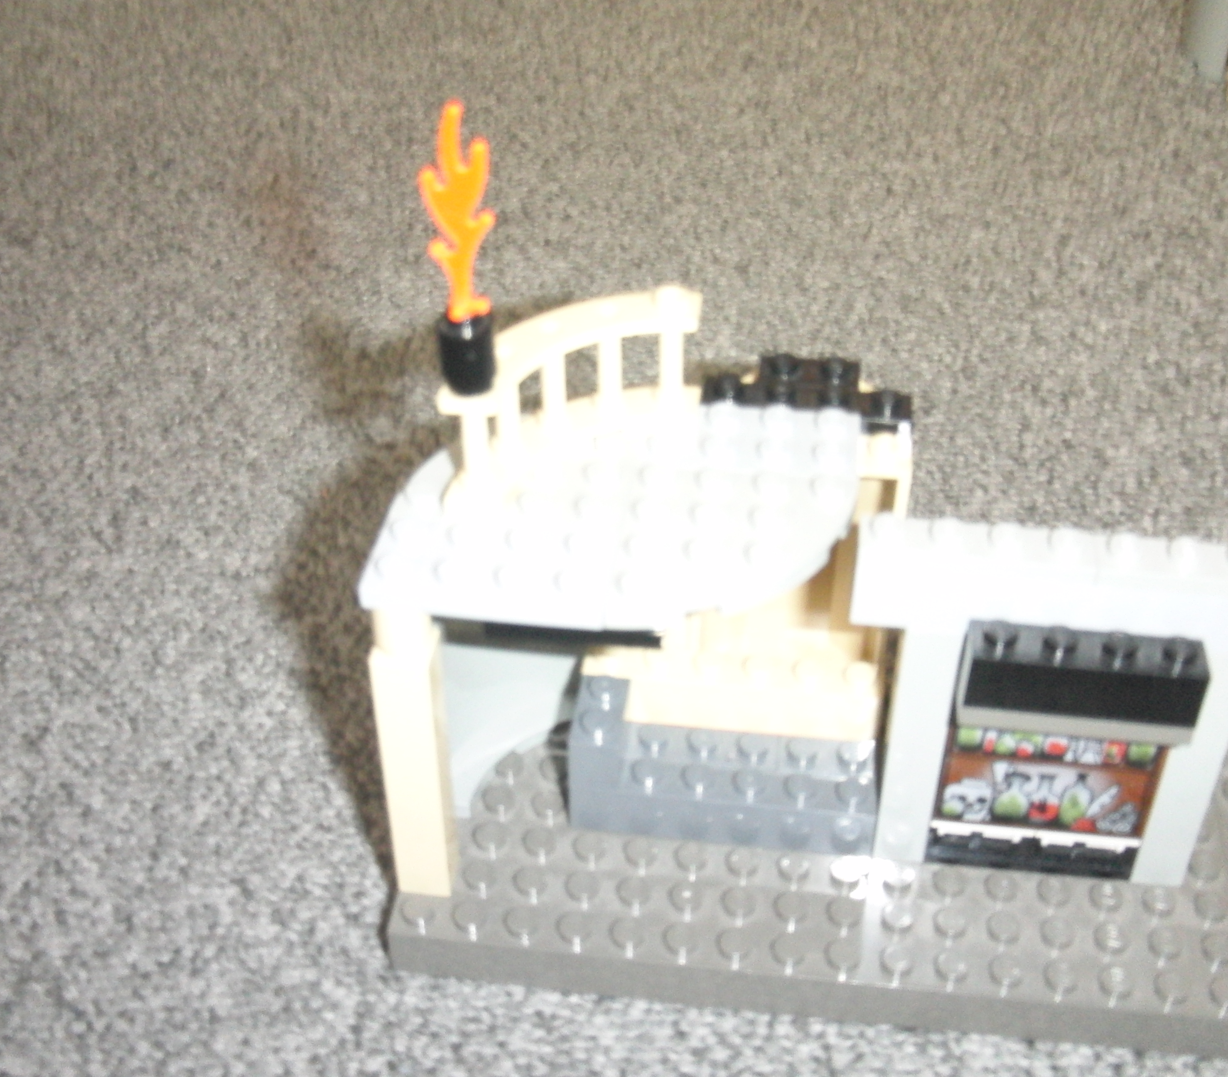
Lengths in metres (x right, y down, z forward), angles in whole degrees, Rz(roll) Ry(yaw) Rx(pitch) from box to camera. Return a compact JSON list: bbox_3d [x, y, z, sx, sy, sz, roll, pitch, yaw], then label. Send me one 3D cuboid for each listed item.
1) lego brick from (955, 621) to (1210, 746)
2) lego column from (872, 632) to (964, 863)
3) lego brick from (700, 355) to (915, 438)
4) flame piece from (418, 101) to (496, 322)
[{"bbox_3d":[0.066,0.020,0.223,0.032,0.014,0.008,5,38,5],"label":"lego brick"},{"bbox_3d":[0.045,0.029,0.237,0.008,0.048,0.008,5,38,5],"label":"lego column"},{"bbox_3d":[0.030,-0.023,0.245,0.032,0.005,0.016,5,38,5],"label":"lego brick"},{"bbox_3d":[-0.019,-0.040,0.194,0.009,0.030,0.004,5,38,5],"label":"flame piece"}]

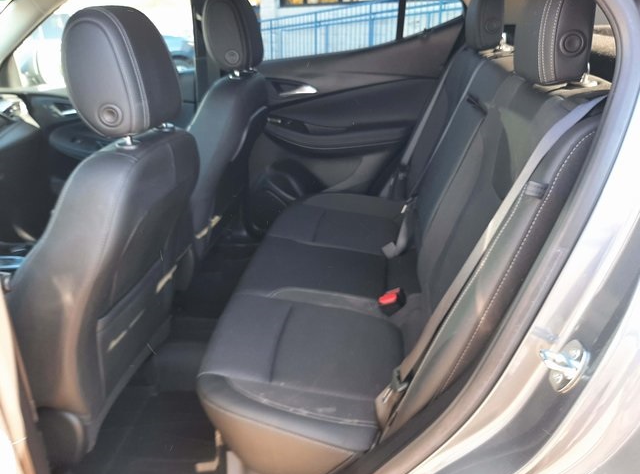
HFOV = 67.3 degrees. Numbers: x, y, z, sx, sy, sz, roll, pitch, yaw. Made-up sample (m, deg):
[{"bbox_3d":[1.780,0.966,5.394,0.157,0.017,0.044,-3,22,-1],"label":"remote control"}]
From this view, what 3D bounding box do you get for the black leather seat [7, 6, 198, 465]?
[{"bbox_3d":[-0.638,0.018,1.123,0.760,1.020,0.520,3,26,7],"label":"black leather seat"}]

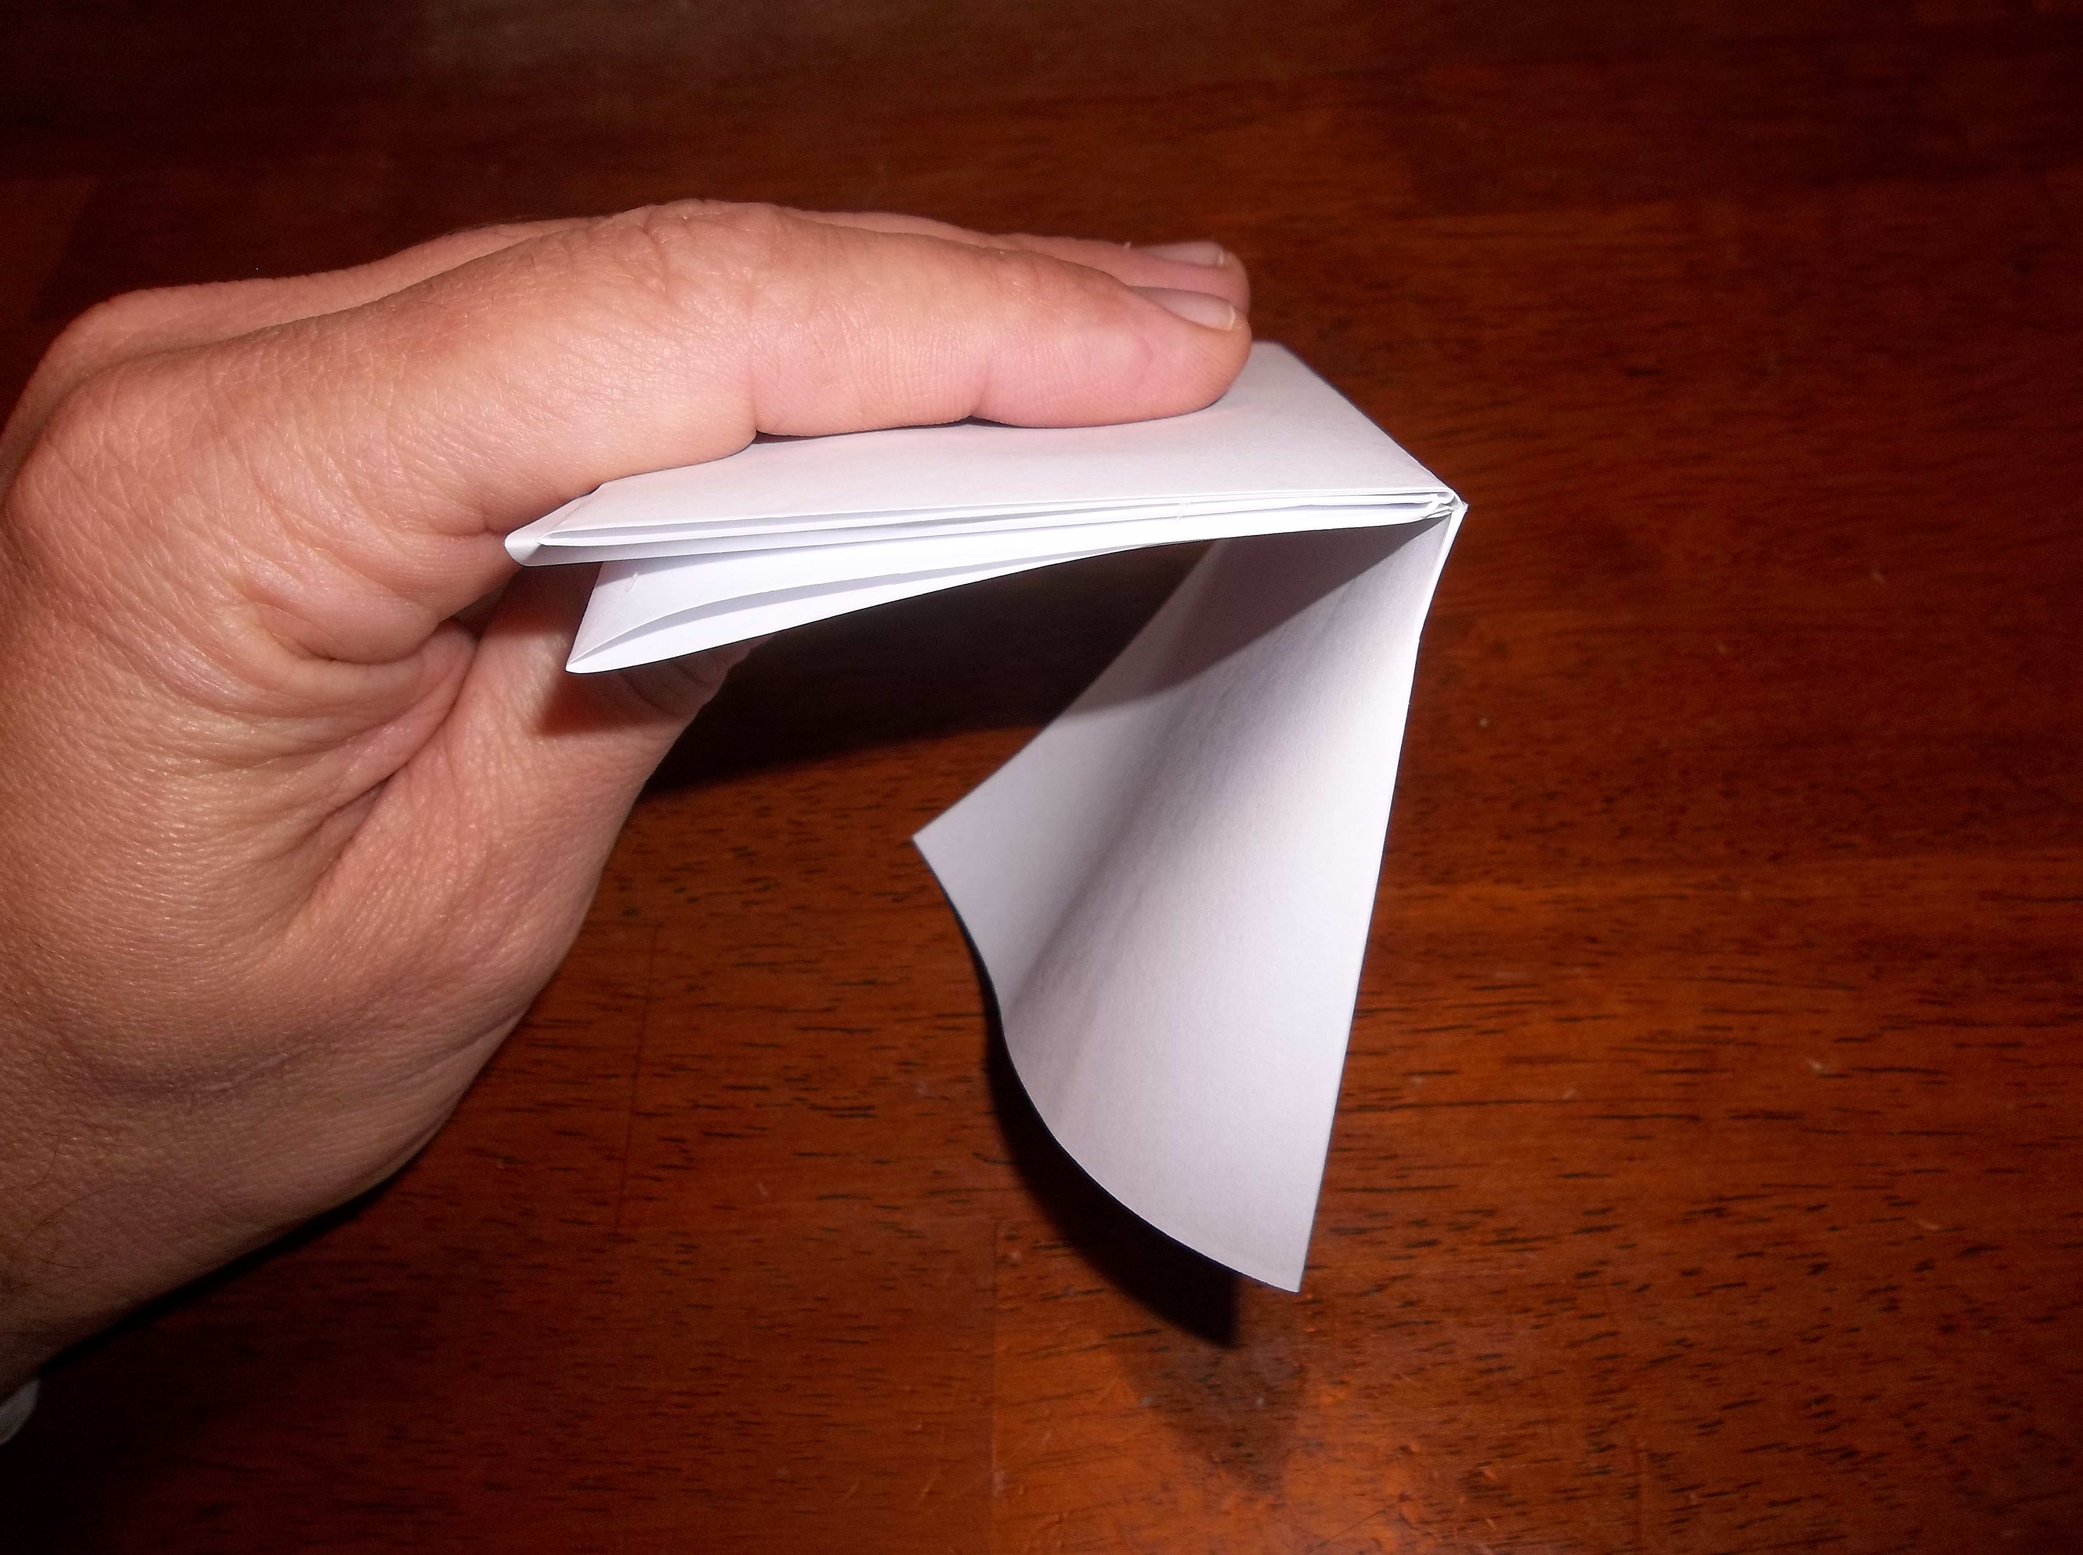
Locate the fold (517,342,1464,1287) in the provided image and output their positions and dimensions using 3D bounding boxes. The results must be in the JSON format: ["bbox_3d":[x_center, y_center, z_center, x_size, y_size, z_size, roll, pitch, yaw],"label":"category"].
[{"bbox_3d":[-0.005,-0.001,0.186,0.079,0.080,0.086,-3,24,-1],"label":"fold"}]

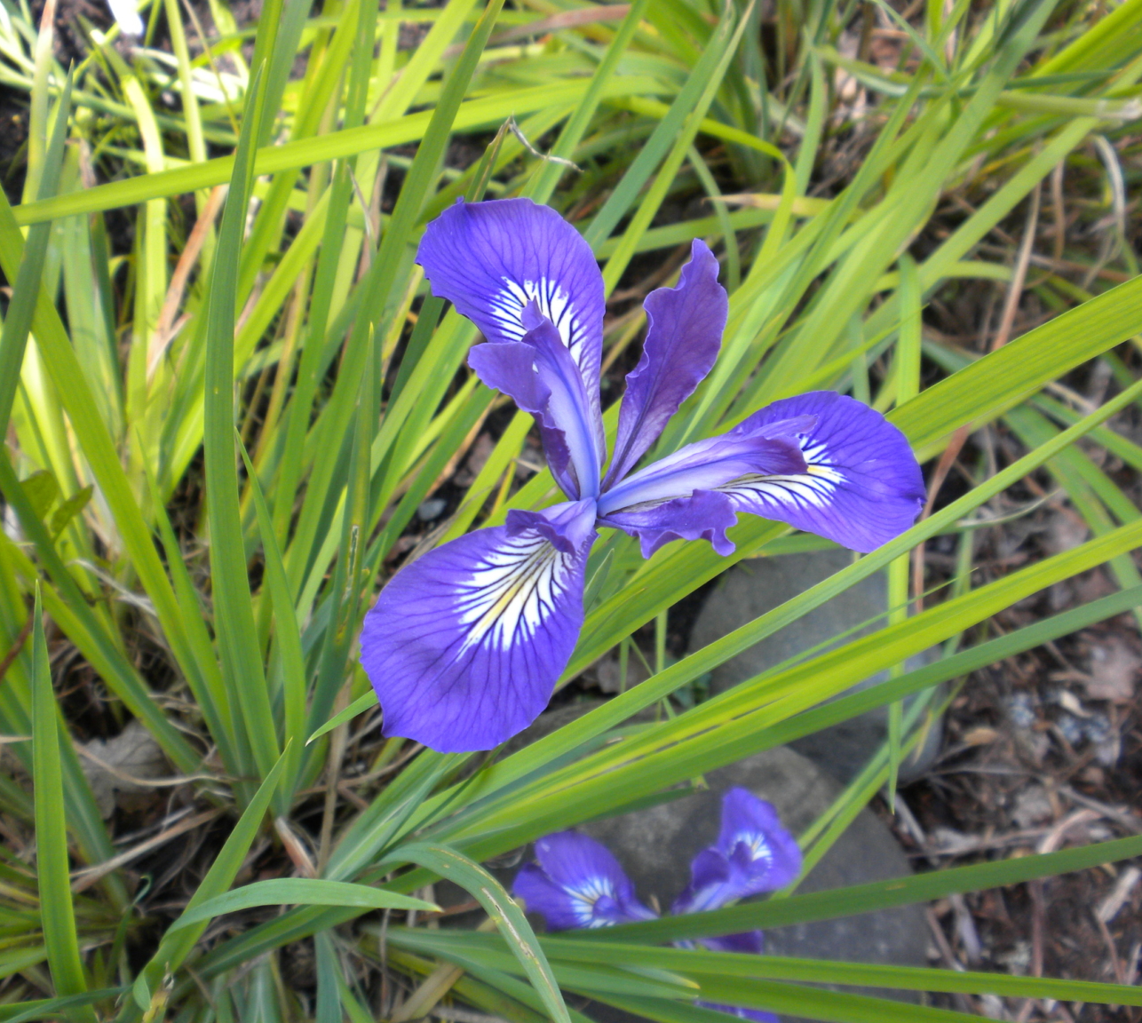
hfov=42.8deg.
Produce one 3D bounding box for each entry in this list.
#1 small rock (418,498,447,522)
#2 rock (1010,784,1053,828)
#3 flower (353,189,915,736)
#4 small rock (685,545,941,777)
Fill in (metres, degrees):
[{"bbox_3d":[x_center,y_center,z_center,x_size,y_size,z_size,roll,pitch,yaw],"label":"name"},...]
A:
[{"bbox_3d":[-0.069,-0.001,0.724,0.015,0.009,0.014,4,56,0],"label":"small rock"},{"bbox_3d":[0.205,0.131,0.648,0.019,0.012,0.020,4,56,0],"label":"rock"},{"bbox_3d":[0.012,-0.007,0.250,0.097,0.045,0.105,4,56,0],"label":"flower"},{"bbox_3d":[0.109,0.068,0.663,0.116,0.070,0.118,4,56,0],"label":"small rock"}]

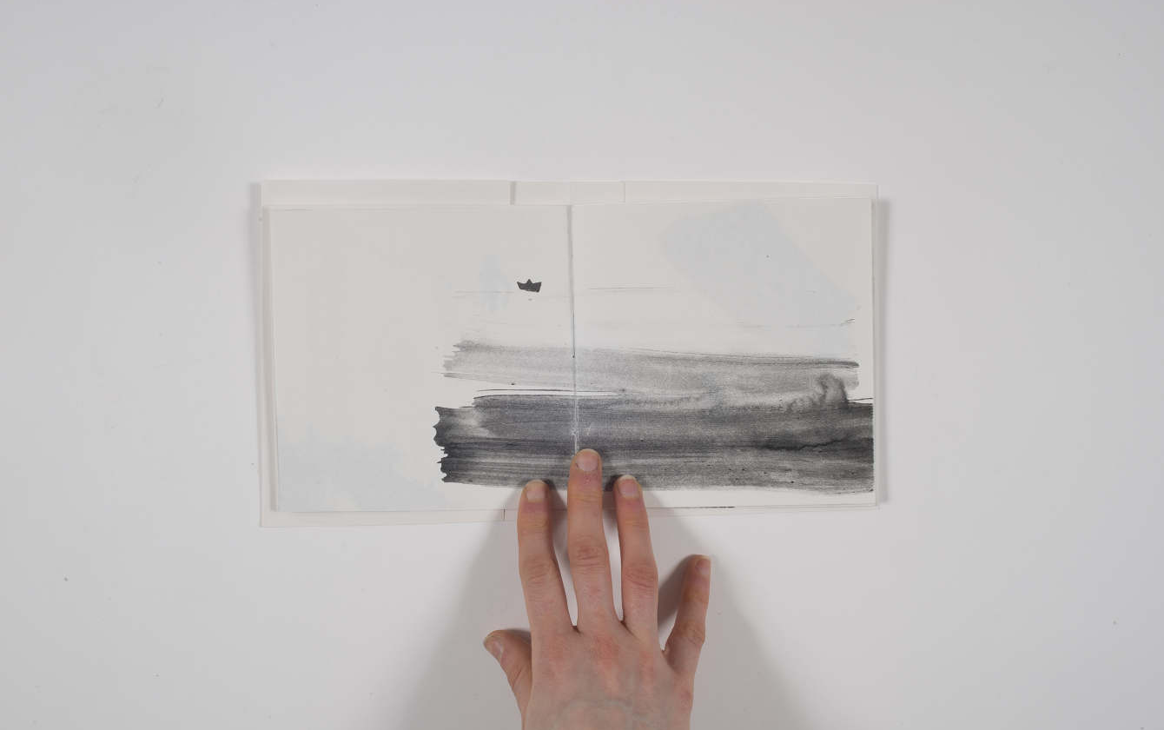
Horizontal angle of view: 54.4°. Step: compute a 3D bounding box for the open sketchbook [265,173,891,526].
[{"bbox_3d":[-0.006,-0.005,0.548,0.299,0.016,0.164,0,90,0],"label":"open sketchbook"}]

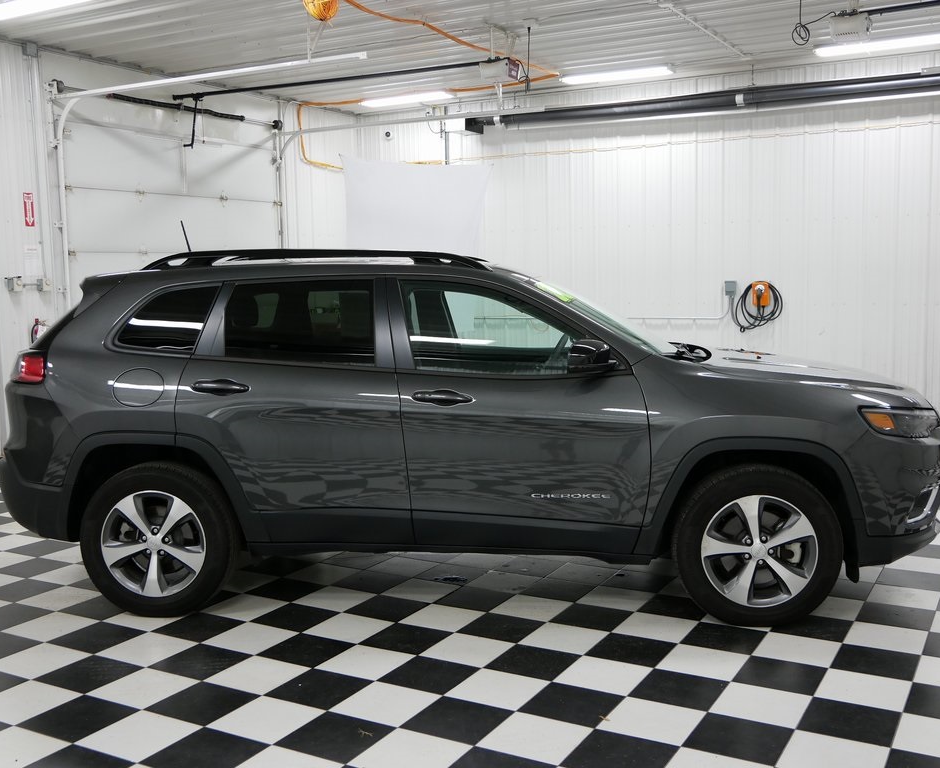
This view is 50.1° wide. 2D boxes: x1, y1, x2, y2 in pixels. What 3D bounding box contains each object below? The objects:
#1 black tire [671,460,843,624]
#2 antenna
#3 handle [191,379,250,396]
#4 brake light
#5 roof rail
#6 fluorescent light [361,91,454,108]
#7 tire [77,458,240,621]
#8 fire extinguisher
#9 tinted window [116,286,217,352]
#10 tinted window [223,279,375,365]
[{"bbox_3d":[1.254,0.694,4.431,0.720,0.710,0.225,0,6,6],"label":"black tire"},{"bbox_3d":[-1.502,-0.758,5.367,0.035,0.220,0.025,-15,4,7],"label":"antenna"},{"bbox_3d":[-1.114,0.016,4.508,0.268,0.072,0.055,0,6,7],"label":"handle"},{"bbox_3d":[-2.054,-0.083,4.730,0.250,0.145,0.230,0,6,6],"label":"brake light"},{"bbox_3d":[-0.726,-0.576,4.676,1.650,0.105,0.060,1,6,6],"label":"roof rail"},{"bbox_3d":[-0.778,-3.540,12.495,1.240,0.080,0.180,2,7,29],"label":"fluorescent light"},{"bbox_3d":[-1.439,0.716,4.709,0.720,0.715,0.230,0,6,7],"label":"tire"},{"bbox_3d":[-4.088,-0.387,9.615,0.150,0.480,0.180,2,7,29],"label":"fire extinguisher"},{"bbox_3d":[-1.397,-0.294,4.645,0.440,0.325,0.045,0,-17,11],"label":"tinted window"},{"bbox_3d":[-0.764,-0.276,4.568,0.690,0.405,0.040,0,-16,7],"label":"tinted window"}]

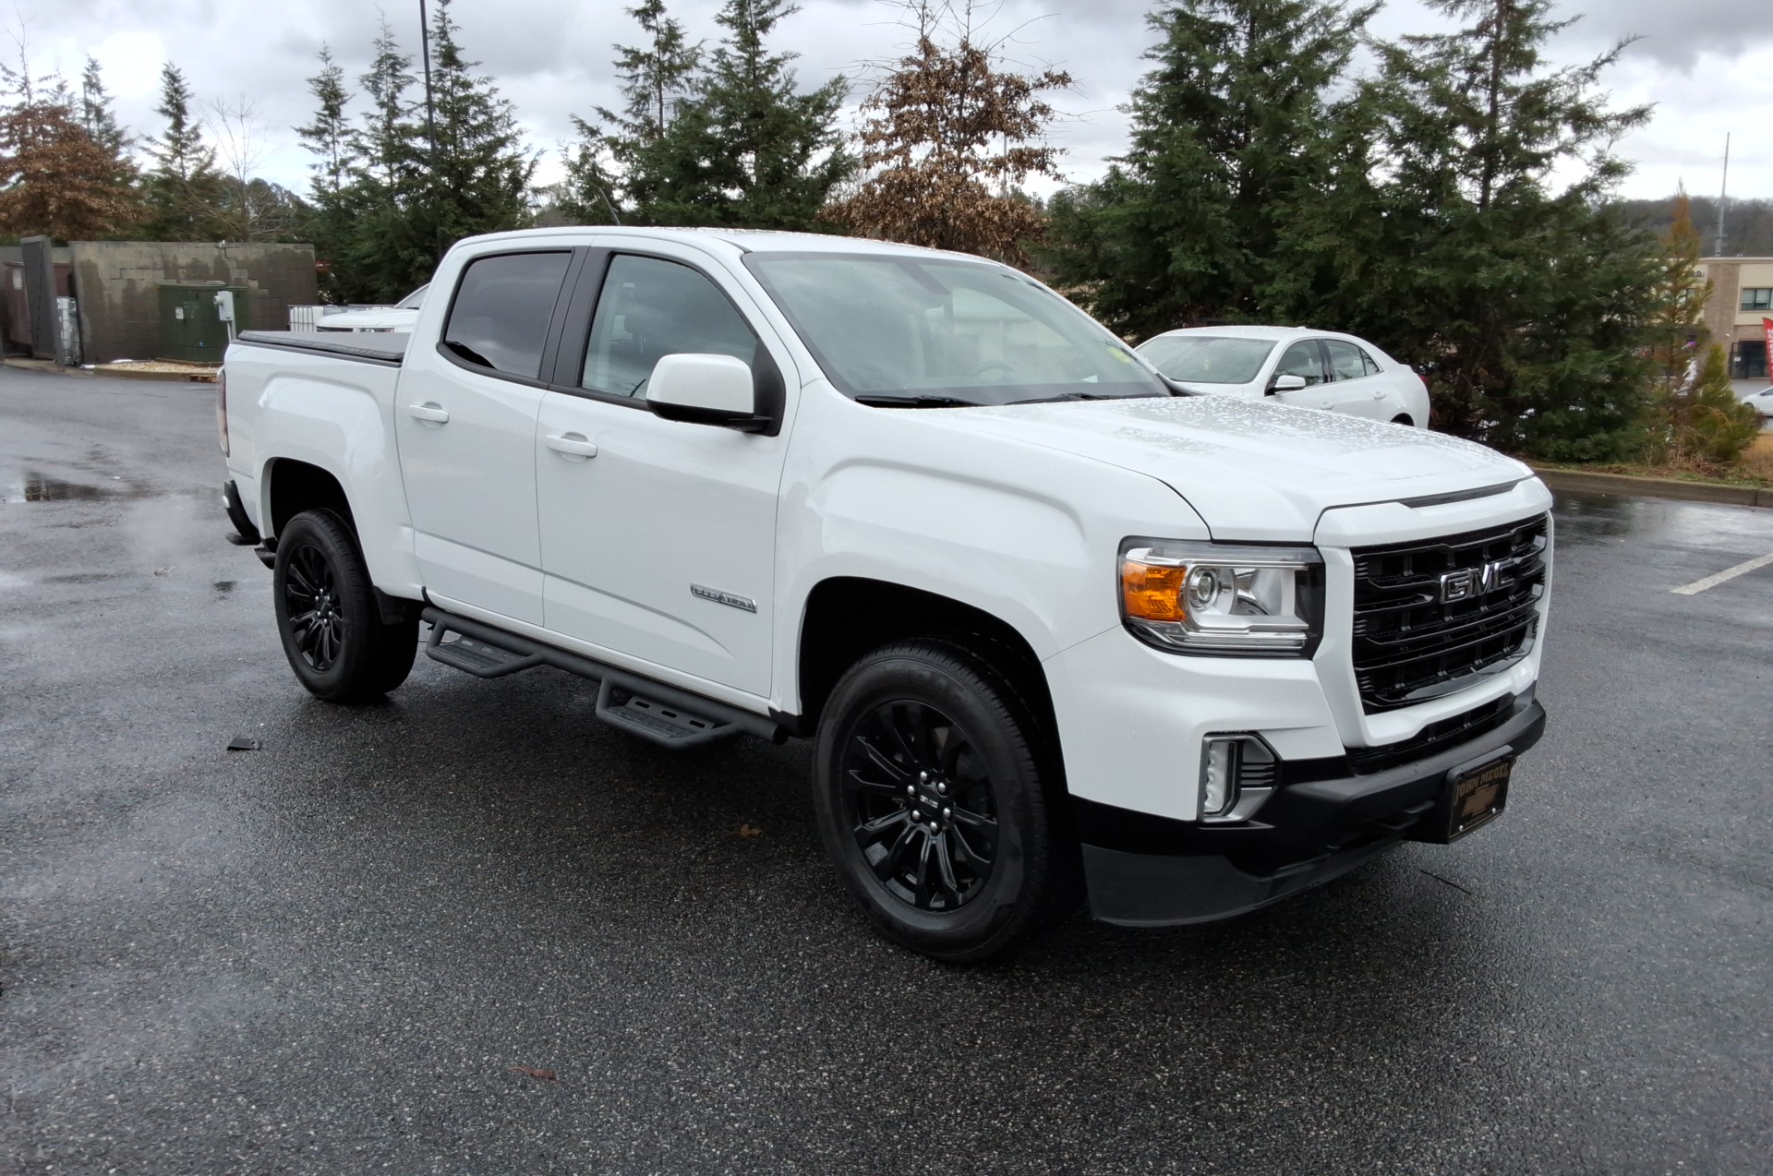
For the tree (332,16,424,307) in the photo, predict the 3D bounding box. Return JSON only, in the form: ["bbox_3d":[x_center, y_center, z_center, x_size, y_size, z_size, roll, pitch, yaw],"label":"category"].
[{"bbox_3d":[-11.234,-8.753,32.676,2.500,7.860,2.500,0,10,0],"label":"tree"}]

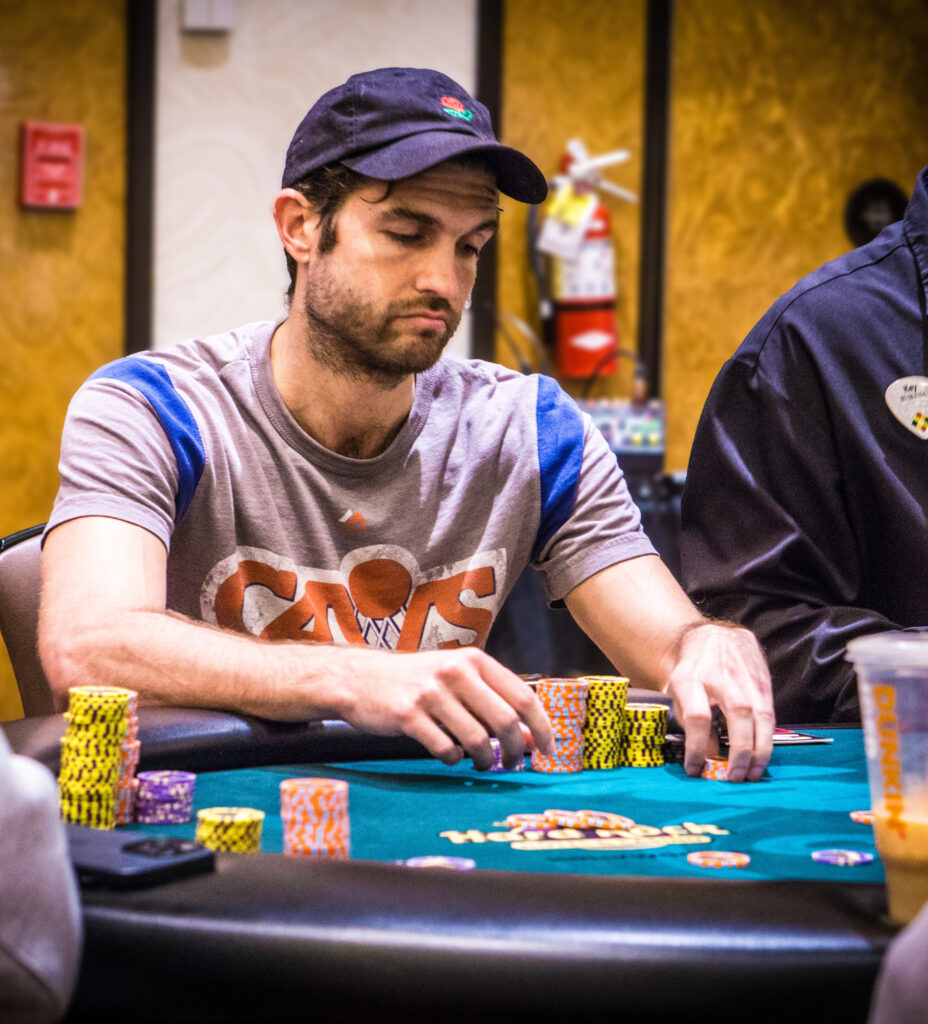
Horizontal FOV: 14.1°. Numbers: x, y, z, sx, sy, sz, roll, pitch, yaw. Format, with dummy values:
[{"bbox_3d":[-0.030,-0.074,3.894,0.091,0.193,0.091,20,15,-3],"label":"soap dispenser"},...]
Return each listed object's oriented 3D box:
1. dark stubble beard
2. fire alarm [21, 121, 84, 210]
[{"bbox_3d":[-0.060,-0.161,3.160,0.132,0.110,0.100,-2,16,-42],"label":"dark stubble beard"},{"bbox_3d":[-0.679,-0.573,6.200,0.102,0.140,0.040,0,4,-16],"label":"fire alarm"}]

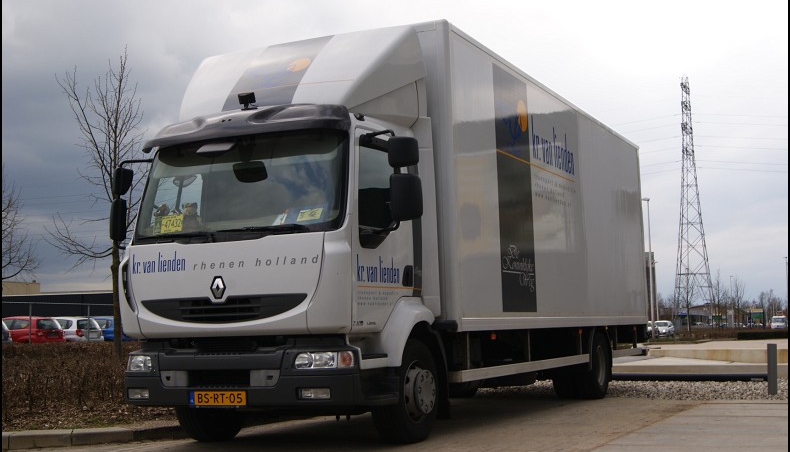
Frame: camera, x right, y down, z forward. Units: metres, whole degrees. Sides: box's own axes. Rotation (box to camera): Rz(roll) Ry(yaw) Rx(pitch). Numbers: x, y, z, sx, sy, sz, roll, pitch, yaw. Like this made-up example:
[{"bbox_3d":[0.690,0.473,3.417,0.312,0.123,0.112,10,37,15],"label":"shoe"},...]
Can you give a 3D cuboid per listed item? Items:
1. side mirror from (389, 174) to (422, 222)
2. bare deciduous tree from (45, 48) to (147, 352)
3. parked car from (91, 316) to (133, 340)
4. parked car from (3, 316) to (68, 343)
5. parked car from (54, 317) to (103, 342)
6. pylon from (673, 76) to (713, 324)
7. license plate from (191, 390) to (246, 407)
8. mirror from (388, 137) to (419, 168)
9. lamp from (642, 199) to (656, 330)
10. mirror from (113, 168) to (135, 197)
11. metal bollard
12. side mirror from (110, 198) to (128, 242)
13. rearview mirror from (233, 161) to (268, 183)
[{"bbox_3d":[0.082,-0.217,7.540,0.225,0.355,0.120,-4,-6,19],"label":"side mirror"},{"bbox_3d":[-4.224,-0.092,14.000,1.450,4.850,1.450,-4,-7,26],"label":"bare deciduous tree"},{"bbox_3d":[-12.940,4.802,43.257,3.880,1.500,1.680,-4,-7,29],"label":"parked car"},{"bbox_3d":[-16.962,4.896,45.029,3.900,1.490,1.700,-4,-7,26],"label":"parked car"},{"bbox_3d":[-14.022,4.593,41.125,3.880,1.500,1.680,-4,-7,29],"label":"parked car"},{"bbox_3d":[56.810,-4.129,190.000,7.000,48.400,8.200,-4,-7,28],"label":"pylon"},{"bbox_3d":[-1.338,1.310,7.495,0.520,0.110,0.020,-5,-7,26],"label":"license plate"},{"bbox_3d":[0.065,-0.563,7.555,0.210,0.215,0.110,-4,-6,19],"label":"mirror"},{"bbox_3d":[18.954,3.179,74.000,0.800,10.400,0.280,-2,-6,14],"label":"lamp"},{"bbox_3d":[-2.384,-0.390,8.680,0.200,0.225,0.110,-7,-8,43],"label":"mirror"},{"bbox_3d":[5.003,1.900,13.100,0.128,0.680,0.128,-1,-6,0],"label":"metal bollard"},{"bbox_3d":[-2.436,-0.049,8.730,0.100,0.370,0.210,3,-8,-38],"label":"side mirror"},{"bbox_3d":[-1.186,-0.439,8.120,0.310,0.180,0.080,-6,-7,34],"label":"rearview mirror"}]

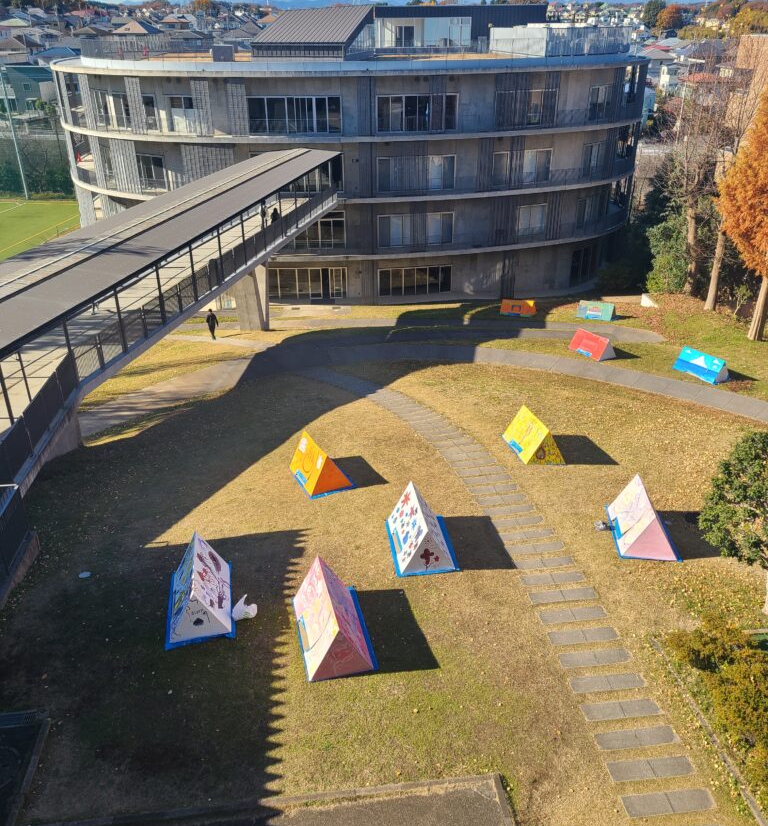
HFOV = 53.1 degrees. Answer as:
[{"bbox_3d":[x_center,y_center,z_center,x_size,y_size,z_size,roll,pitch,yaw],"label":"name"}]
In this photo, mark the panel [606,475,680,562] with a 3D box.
[{"bbox_3d":[6.098,2.362,18.062,1.170,1.013,2.340,4,22,7],"label":"panel"}]

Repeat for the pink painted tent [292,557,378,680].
[{"bbox_3d":[-0.940,3.471,13.419,1.081,0.922,2.120,-6,25,-12],"label":"pink painted tent"}]

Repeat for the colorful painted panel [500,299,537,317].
[{"bbox_3d":[9.851,-7.682,56.272,2.318,1.013,1.227,8,28,28],"label":"colorful painted panel"}]

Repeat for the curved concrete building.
[{"bbox_3d":[-1.754,-22.716,61.007,43.000,17.200,32.000,-2,28,-4],"label":"curved concrete building"}]

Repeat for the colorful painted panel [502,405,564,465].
[{"bbox_3d":[4.435,0.598,22.634,1.170,1.013,2.340,-2,21,-8],"label":"colorful painted panel"}]

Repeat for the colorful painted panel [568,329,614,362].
[{"bbox_3d":[10.705,-3.571,39.455,1.170,1.013,2.340,-12,27,-24],"label":"colorful painted panel"}]

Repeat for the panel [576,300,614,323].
[{"bbox_3d":[13.651,-6.636,49.288,2.340,1.013,1.170,14,28,33],"label":"panel"}]

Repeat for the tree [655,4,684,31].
[{"bbox_3d":[111.364,-154.076,300.000,11.500,10.500,11.000,0,28,0],"label":"tree"}]

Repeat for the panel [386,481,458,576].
[{"bbox_3d":[0.815,2.532,17.527,1.227,1.013,2.318,-4,23,-6],"label":"panel"}]

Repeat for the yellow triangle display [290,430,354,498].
[{"bbox_3d":[-1.903,1.342,22.164,1.170,1.013,2.340,-13,22,-19],"label":"yellow triangle display"}]

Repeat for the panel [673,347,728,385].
[{"bbox_3d":[15.586,-2.395,37.600,1.227,1.013,2.318,-17,31,-29],"label":"panel"}]

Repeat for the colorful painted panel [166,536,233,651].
[{"bbox_3d":[-3.798,3.447,15.759,1.227,1.013,2.318,-8,25,-9],"label":"colorful painted panel"}]

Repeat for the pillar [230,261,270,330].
[{"bbox_3d":[-7.302,-6.349,42.235,1.500,4.000,2.000,6,29,11],"label":"pillar"}]

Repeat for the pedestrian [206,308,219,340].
[{"bbox_3d":[-9.106,-4.668,40.757,0.550,1.730,0.420,-2,28,-3],"label":"pedestrian"}]

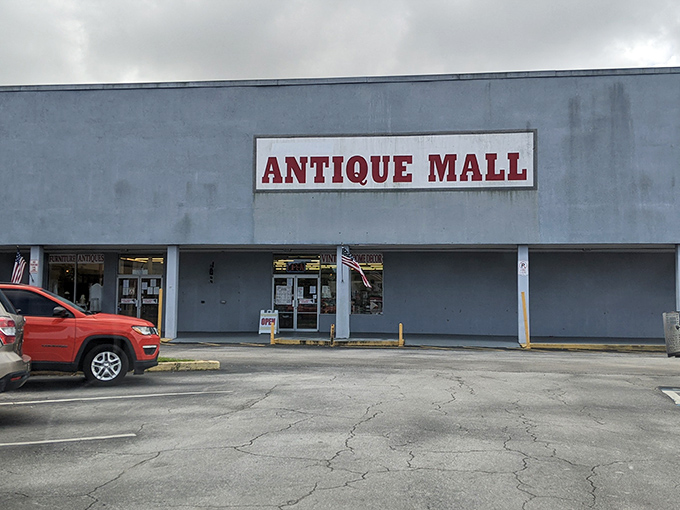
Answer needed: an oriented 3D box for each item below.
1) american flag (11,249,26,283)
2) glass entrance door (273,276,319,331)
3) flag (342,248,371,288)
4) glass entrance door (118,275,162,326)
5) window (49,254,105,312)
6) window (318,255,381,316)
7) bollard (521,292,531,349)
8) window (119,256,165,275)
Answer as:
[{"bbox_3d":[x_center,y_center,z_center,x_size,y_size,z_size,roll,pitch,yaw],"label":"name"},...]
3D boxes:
[{"bbox_3d":[-10.878,0.491,17.963,0.420,1.420,0.520,0,-4,5],"label":"american flag"},{"bbox_3d":[-1.692,1.875,20.509,1.827,2.153,0.100,0,-4,5],"label":"glass entrance door"},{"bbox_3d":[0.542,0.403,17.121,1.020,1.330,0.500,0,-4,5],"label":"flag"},{"bbox_3d":[-7.932,1.924,21.051,1.900,2.171,0.100,0,-4,5],"label":"glass entrance door"},{"bbox_3d":[-10.565,1.148,21.345,2.339,2.327,0.120,0,-4,5],"label":"window"},{"bbox_3d":[0.467,1.107,20.383,2.429,2.352,0.120,0,-4,5],"label":"window"},{"bbox_3d":[5.922,2.076,16.879,0.105,1.784,0.105,-4,-5,5],"label":"bollard"},{"bbox_3d":[-7.905,0.442,21.159,1.885,0.722,0.100,0,-4,5],"label":"window"}]

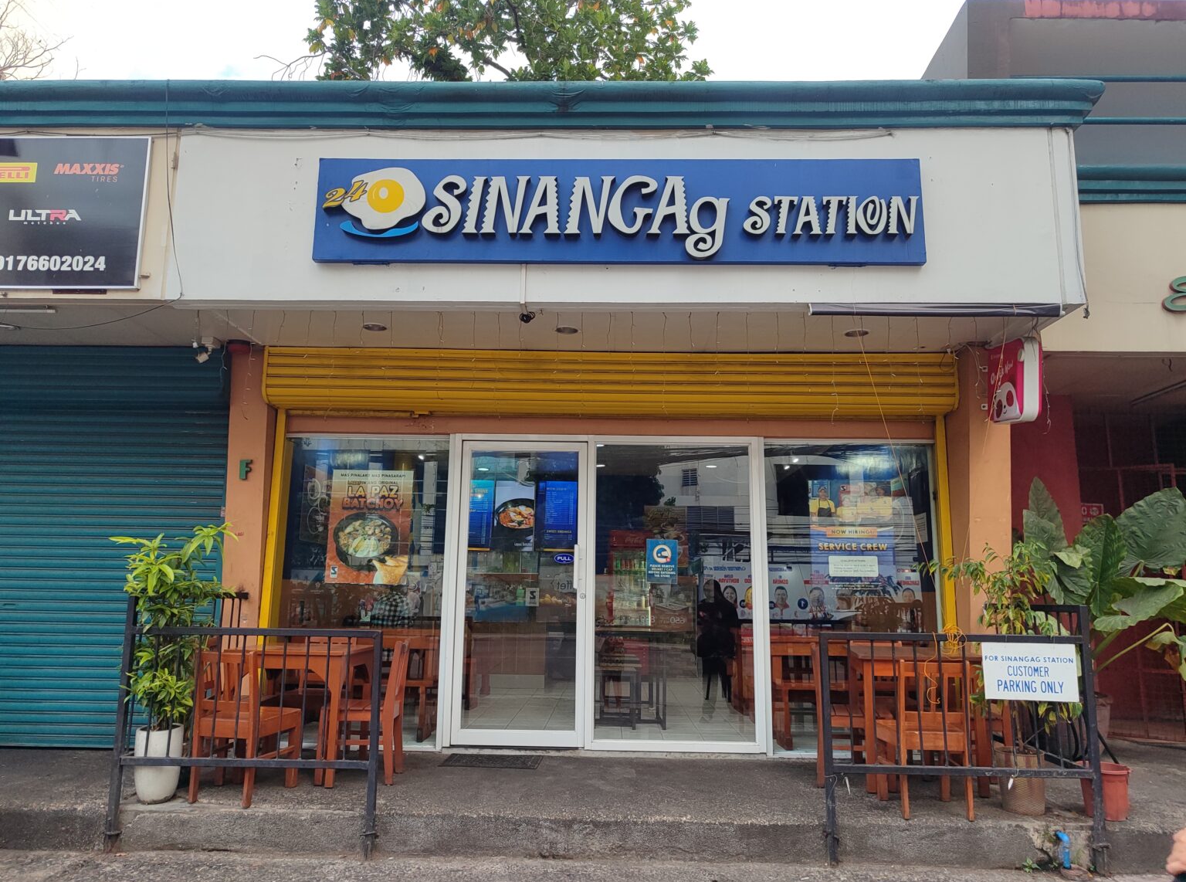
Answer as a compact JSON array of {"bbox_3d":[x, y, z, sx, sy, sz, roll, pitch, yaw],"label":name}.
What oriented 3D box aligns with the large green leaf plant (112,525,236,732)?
[{"bbox_3d":[-2.351,1.019,4.705,0.656,1.115,0.561,1,-10,1],"label":"large green leaf plant"}]

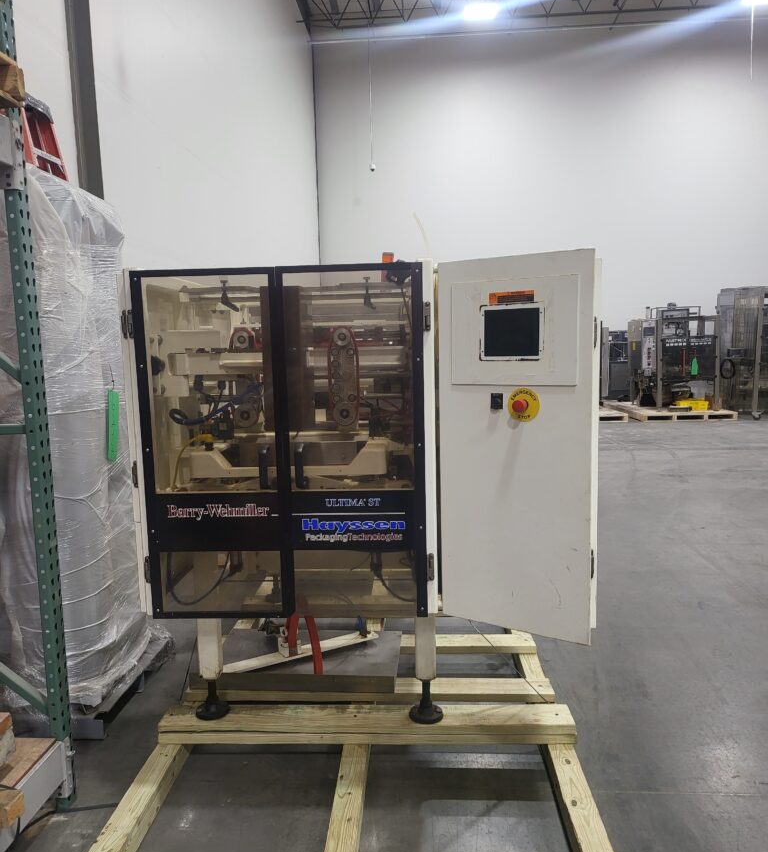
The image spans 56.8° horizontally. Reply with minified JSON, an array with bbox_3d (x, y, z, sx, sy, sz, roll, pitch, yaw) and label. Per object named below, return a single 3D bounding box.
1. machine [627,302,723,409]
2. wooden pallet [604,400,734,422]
[{"bbox_3d":[5.214,-1.250,12.965,1.245,1.814,1.478,-1,7,2],"label":"machine"},{"bbox_3d":[5.194,-0.287,13.109,1.584,0.132,2.315,-1,7,2],"label":"wooden pallet"}]

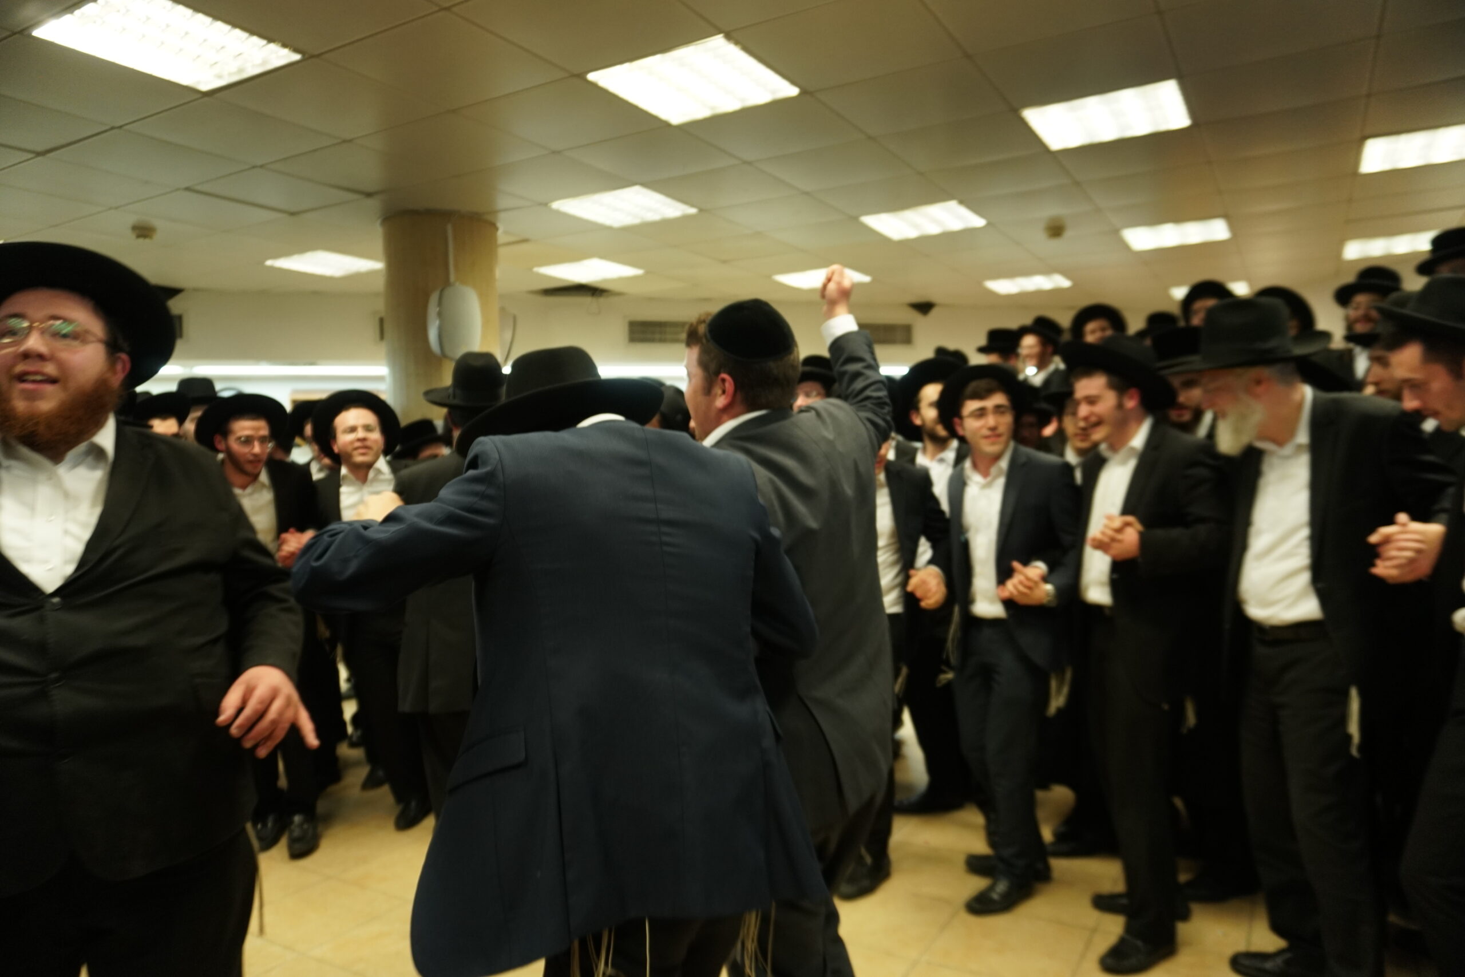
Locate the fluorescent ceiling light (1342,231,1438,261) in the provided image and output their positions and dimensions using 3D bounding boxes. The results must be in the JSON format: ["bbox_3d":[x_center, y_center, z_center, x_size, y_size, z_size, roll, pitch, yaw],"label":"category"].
[{"bbox_3d":[4.390,-1.629,6.440,0.600,0.060,0.600,0,2,31],"label":"fluorescent ceiling light"}]

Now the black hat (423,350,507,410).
[{"bbox_3d":[-0.775,-0.336,3.000,0.340,0.150,0.370,-2,2,-15],"label":"black hat"}]

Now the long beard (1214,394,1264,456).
[{"bbox_3d":[1.234,-0.155,2.380,0.110,0.150,0.125,-11,0,6],"label":"long beard"}]

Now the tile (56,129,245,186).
[{"bbox_3d":[-2.501,-1.425,4.211,0.600,0.020,0.600,0,2,31],"label":"tile"}]

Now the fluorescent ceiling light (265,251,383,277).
[{"bbox_3d":[-2.661,-1.491,6.375,0.600,0.060,0.600,0,2,31],"label":"fluorescent ceiling light"}]

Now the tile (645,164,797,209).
[{"bbox_3d":[-0.037,-1.492,4.847,0.600,0.020,0.600,0,2,31],"label":"tile"}]

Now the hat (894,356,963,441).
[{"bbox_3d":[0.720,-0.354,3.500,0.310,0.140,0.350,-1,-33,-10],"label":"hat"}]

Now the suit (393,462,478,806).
[{"bbox_3d":[-0.859,0.630,3.167,0.540,1.500,0.340,-1,1,-5],"label":"suit"}]

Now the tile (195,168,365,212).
[{"bbox_3d":[-2.196,-1.437,4.722,0.600,0.020,0.600,0,2,30],"label":"tile"}]

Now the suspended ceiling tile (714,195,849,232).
[{"bbox_3d":[0.268,-1.511,5.363,0.600,0.020,0.600,0,2,31],"label":"suspended ceiling tile"}]

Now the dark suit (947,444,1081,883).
[{"bbox_3d":[0.946,0.570,3.280,0.350,1.420,0.480,-2,2,-40],"label":"dark suit"}]

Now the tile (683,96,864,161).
[{"bbox_3d":[0.174,-1.470,4.020,0.600,0.020,0.600,0,2,31],"label":"tile"}]

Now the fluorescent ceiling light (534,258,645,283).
[{"bbox_3d":[-0.995,-1.530,6.820,0.600,0.060,0.600,0,2,31],"label":"fluorescent ceiling light"}]

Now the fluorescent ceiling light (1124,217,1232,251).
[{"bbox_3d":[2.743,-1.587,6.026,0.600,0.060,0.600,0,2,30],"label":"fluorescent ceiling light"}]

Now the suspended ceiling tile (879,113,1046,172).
[{"bbox_3d":[0.996,-1.492,4.231,0.600,0.020,0.600,0,2,31],"label":"suspended ceiling tile"}]

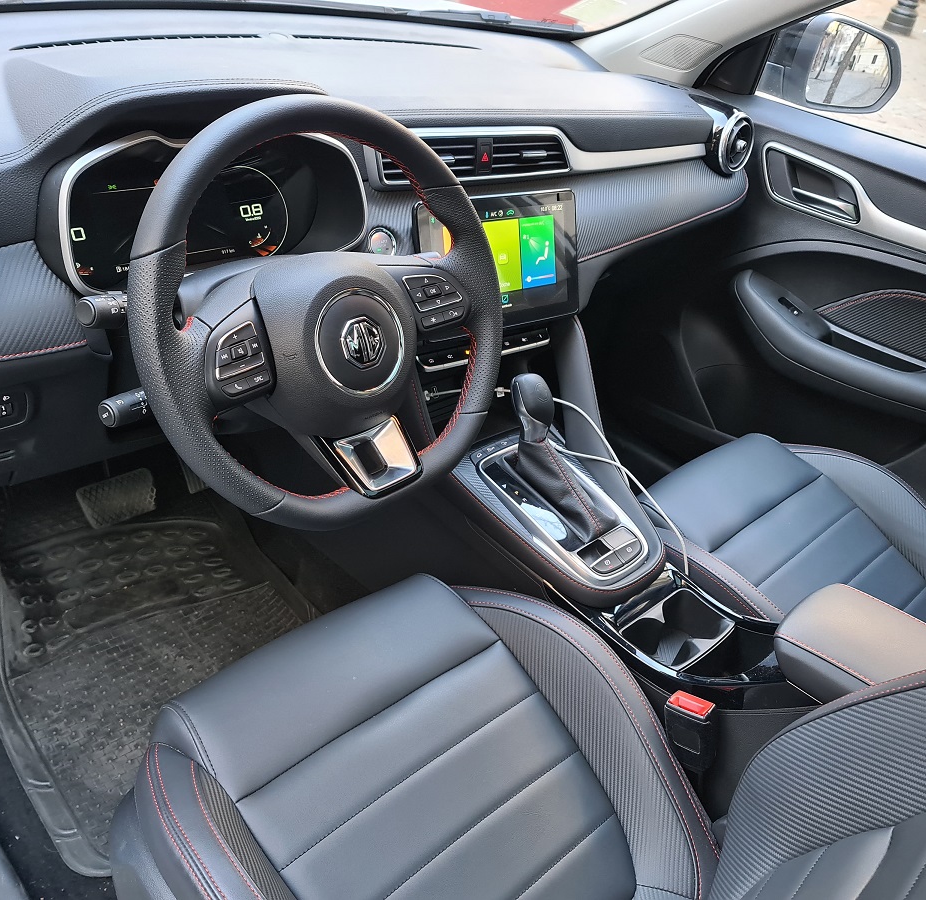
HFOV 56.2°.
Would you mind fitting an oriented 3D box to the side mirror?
[{"bbox_3d":[0.679,-0.720,1.600,0.230,0.158,0.130,-11,37,-28],"label":"side mirror"}]

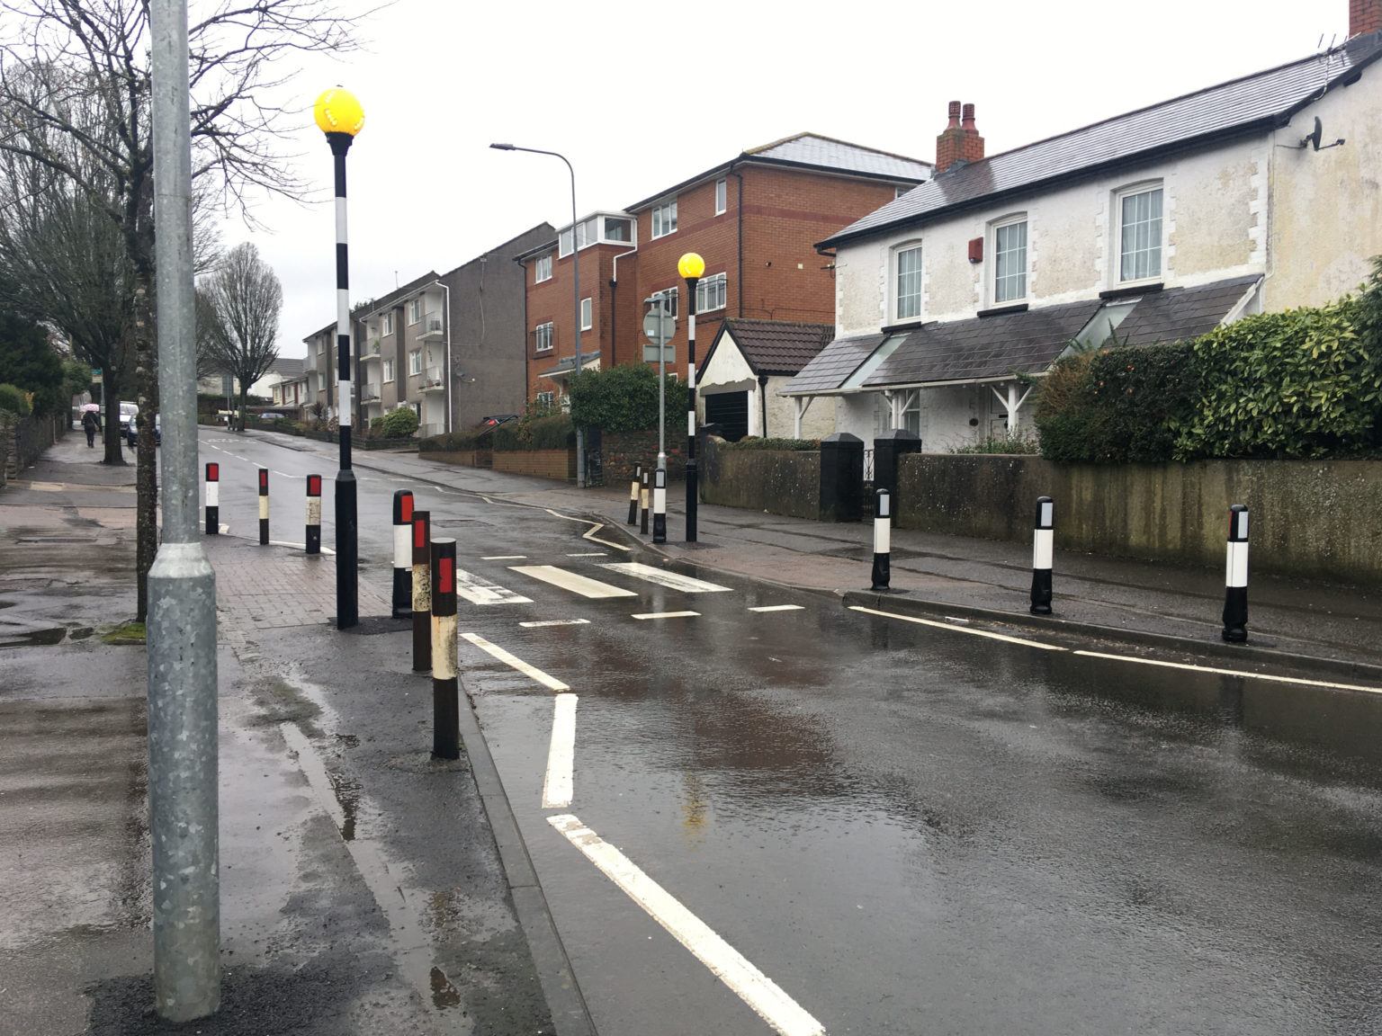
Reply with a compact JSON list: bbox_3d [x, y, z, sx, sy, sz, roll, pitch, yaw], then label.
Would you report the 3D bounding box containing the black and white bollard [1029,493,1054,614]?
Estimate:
[{"bbox_3d":[2.833,0.298,9.316,0.160,0.940,0.160,-2,4,-23],"label":"black and white bollard"}]

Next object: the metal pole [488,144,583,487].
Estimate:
[{"bbox_3d":[-3.715,-4.823,28.072,2.270,8.150,0.300,-2,5,-24],"label":"metal pole"}]

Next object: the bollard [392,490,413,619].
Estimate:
[{"bbox_3d":[-2.239,0.282,9.016,0.163,0.985,0.163,0,5,-24],"label":"bollard"}]

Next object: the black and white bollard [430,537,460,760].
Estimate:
[{"bbox_3d":[-0.992,0.529,4.676,0.101,0.879,0.101,-1,3,-19],"label":"black and white bollard"}]

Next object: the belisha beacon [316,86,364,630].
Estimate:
[{"bbox_3d":[-2.563,-1.150,8.540,0.360,3.950,0.360,-1,5,-24],"label":"belisha beacon"}]

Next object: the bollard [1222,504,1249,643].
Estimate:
[{"bbox_3d":[3.791,0.380,8.024,0.160,0.940,0.160,-2,4,-27],"label":"bollard"}]

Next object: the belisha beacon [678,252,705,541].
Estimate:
[{"bbox_3d":[0.013,-1.657,15.940,0.355,3.930,0.355,0,4,0],"label":"belisha beacon"}]

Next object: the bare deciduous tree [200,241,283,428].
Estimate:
[{"bbox_3d":[-28.252,-11.471,73.000,4.900,11.800,4.900,-2,4,-27],"label":"bare deciduous tree"}]

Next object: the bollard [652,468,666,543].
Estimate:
[{"bbox_3d":[-0.401,-0.158,14.798,0.160,0.940,0.160,-1,4,-14],"label":"bollard"}]

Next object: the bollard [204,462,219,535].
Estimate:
[{"bbox_3d":[-6.456,-0.265,15.560,0.160,0.940,0.160,-3,5,-37],"label":"bollard"}]

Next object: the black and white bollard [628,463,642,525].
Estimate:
[{"bbox_3d":[-0.902,-0.390,18.653,0.112,0.980,0.112,4,5,-24],"label":"black and white bollard"}]

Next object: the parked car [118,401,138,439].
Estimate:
[{"bbox_3d":[-31.149,-5.389,63.500,1.870,1.930,4.600,-2,4,-27],"label":"parked car"}]

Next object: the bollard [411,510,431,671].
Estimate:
[{"bbox_3d":[-1.660,0.449,7.144,0.112,0.980,0.112,-1,5,-24],"label":"bollard"}]

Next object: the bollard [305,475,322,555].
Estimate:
[{"bbox_3d":[-4.603,-0.044,14.139,0.172,0.955,0.172,0,5,-24],"label":"bollard"}]

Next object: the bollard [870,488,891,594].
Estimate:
[{"bbox_3d":[1.780,0.199,10.810,0.160,0.940,0.160,-1,4,-20],"label":"bollard"}]

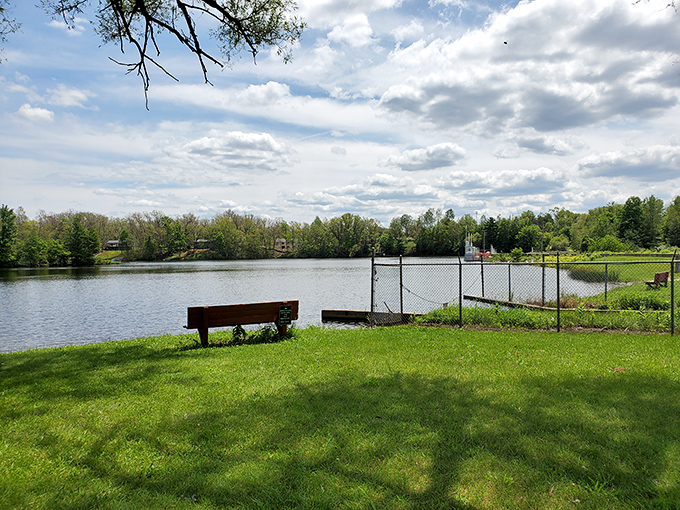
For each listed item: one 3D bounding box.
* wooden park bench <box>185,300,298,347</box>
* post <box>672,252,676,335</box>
[{"bbox_3d":[-2.165,1.484,11.330,2.470,0.820,0.600,-1,0,-28],"label":"wooden park bench"},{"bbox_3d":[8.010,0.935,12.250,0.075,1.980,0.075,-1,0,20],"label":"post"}]

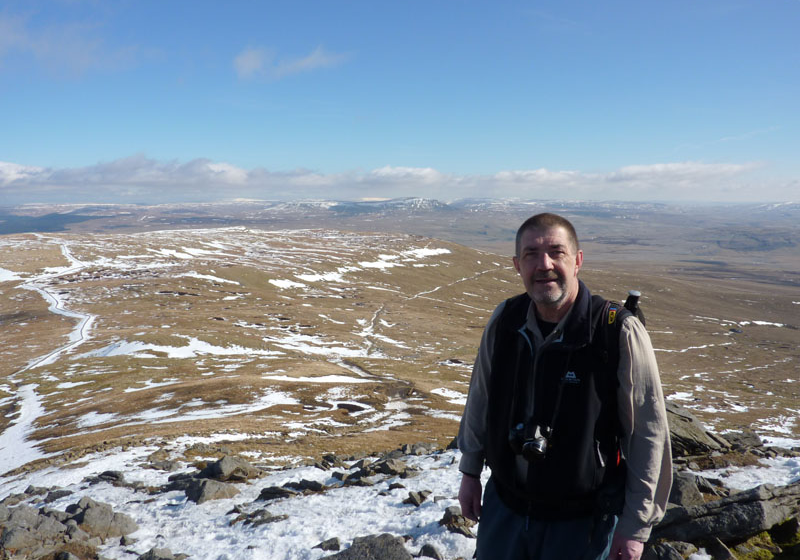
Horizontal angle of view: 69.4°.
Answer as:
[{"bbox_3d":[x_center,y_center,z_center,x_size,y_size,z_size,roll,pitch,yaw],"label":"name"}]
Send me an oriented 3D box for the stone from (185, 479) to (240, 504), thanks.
[{"bbox_3d":[-1.493,1.684,4.600,0.427,0.166,0.264,-3,9,-19],"label":"stone"}]

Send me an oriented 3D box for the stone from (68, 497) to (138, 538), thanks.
[{"bbox_3d":[-2.053,1.644,4.000,0.466,0.239,0.308,-5,10,-29],"label":"stone"}]

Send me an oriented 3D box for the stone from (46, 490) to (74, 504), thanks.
[{"bbox_3d":[-2.719,1.732,4.600,0.213,0.083,0.141,-5,10,-32],"label":"stone"}]

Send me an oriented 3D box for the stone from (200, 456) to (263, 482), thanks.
[{"bbox_3d":[-1.502,1.689,5.150,0.524,0.193,0.317,-3,9,-17],"label":"stone"}]

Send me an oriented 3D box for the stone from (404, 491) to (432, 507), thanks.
[{"bbox_3d":[0.136,1.702,4.500,0.223,0.097,0.132,0,9,2],"label":"stone"}]

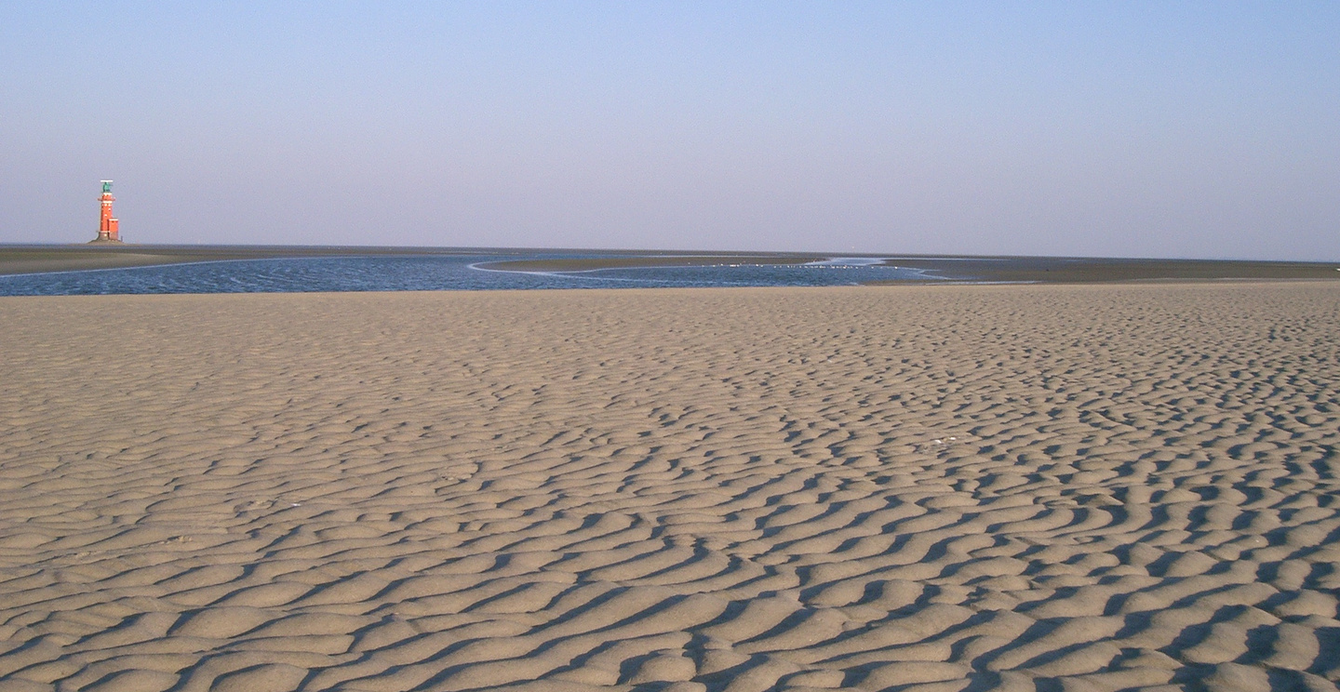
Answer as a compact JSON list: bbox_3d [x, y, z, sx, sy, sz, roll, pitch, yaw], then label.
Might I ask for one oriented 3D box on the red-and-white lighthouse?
[{"bbox_3d":[-318.379,-76.482,855.000,14.200,35.000,11.500,0,4,-20],"label":"red-and-white lighthouse"}]

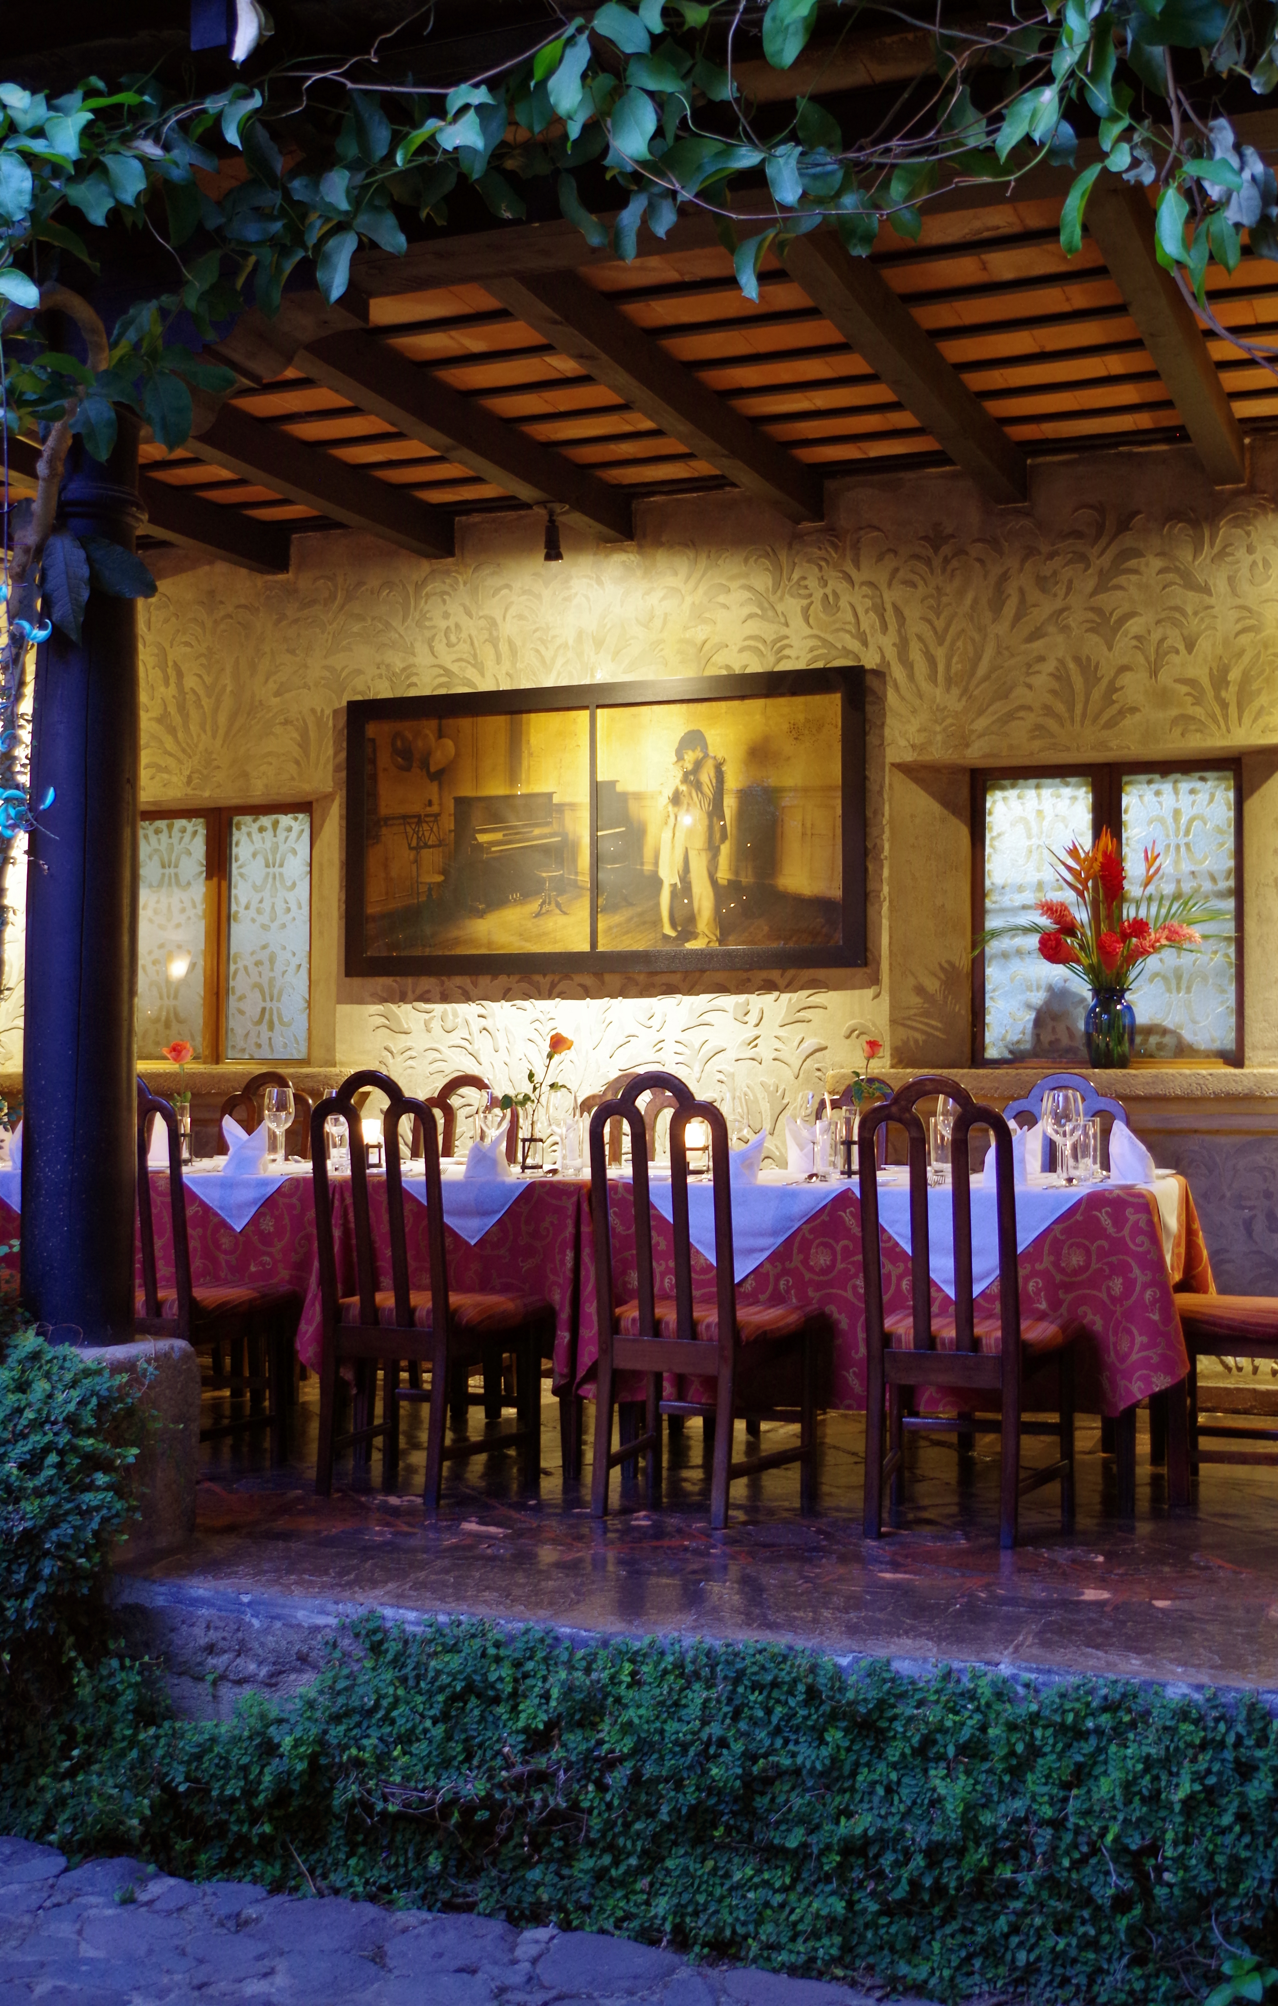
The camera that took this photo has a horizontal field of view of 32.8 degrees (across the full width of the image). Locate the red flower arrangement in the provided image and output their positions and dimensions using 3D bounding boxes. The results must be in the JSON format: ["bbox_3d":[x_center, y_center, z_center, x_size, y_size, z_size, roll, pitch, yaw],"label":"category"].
[{"bbox_3d":[1.516,-0.294,7.200,0.690,0.570,0.430,-1,-2,21],"label":"red flower arrangement"}]

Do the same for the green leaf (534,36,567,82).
[{"bbox_3d":[-0.161,-1.696,3.900,0.042,0.105,0.030,34,4,18],"label":"green leaf"}]

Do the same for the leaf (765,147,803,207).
[{"bbox_3d":[0.267,-1.525,4.000,0.058,0.108,0.040,-18,0,2],"label":"leaf"}]

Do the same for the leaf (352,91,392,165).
[{"bbox_3d":[-0.517,-1.694,4.200,0.064,0.143,0.040,-21,0,2],"label":"leaf"}]

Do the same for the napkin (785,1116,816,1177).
[{"bbox_3d":[0.471,0.399,6.100,0.125,0.165,0.100,-1,-2,21],"label":"napkin"}]

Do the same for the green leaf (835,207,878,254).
[{"bbox_3d":[0.400,-1.425,4.000,0.075,0.104,0.040,-7,0,1],"label":"green leaf"}]

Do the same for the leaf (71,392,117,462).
[{"bbox_3d":[-1.142,-1.205,4.550,0.085,0.150,0.045,-17,0,-2],"label":"leaf"}]

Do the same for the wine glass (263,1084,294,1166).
[{"bbox_3d":[-1.077,0.366,6.500,0.087,0.230,0.087,0,-2,0],"label":"wine glass"}]

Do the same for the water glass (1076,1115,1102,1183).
[{"bbox_3d":[1.167,0.379,5.611,0.066,0.155,0.066,-1,-2,21],"label":"water glass"}]

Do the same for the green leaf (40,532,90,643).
[{"bbox_3d":[-1.163,-0.844,4.400,0.092,0.237,0.040,-9,-2,-15],"label":"green leaf"}]

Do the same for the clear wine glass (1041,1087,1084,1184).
[{"bbox_3d":[1.061,0.337,5.412,0.088,0.225,0.088,-1,-2,21],"label":"clear wine glass"}]

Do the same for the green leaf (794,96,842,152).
[{"bbox_3d":[0.334,-1.641,4.050,0.067,0.114,0.040,-35,0,3],"label":"green leaf"}]

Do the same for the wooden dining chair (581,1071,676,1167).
[{"bbox_3d":[-0.099,0.723,6.082,0.450,1.045,0.520,-1,-2,21],"label":"wooden dining chair"}]

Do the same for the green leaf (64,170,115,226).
[{"bbox_3d":[-1.090,-1.596,4.300,0.090,0.115,0.040,-12,-2,0],"label":"green leaf"}]

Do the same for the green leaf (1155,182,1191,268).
[{"bbox_3d":[0.898,-1.310,3.650,0.060,0.140,0.040,-5,-2,0],"label":"green leaf"}]

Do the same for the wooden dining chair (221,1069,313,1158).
[{"bbox_3d":[-1.344,0.756,7.253,0.480,1.050,0.450,-1,-2,21],"label":"wooden dining chair"}]

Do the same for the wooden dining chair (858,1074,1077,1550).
[{"bbox_3d":[0.740,0.687,5.003,0.450,1.045,0.520,-1,-2,21],"label":"wooden dining chair"}]

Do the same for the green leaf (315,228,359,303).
[{"bbox_3d":[-0.599,-1.464,4.300,0.071,0.148,0.040,25,0,-2],"label":"green leaf"}]

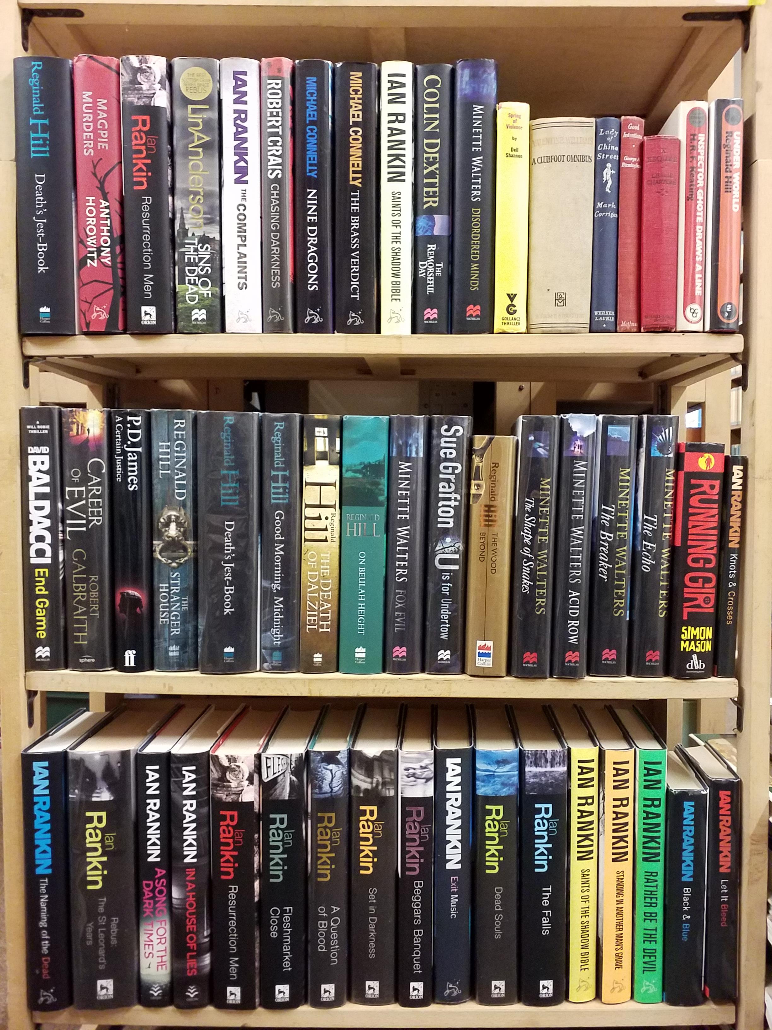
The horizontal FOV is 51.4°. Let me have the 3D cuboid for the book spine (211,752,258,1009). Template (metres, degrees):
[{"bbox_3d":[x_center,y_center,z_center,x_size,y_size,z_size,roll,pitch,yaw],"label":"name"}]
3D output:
[{"bbox_3d":[-0.136,0.330,0.810,0.042,0.240,0.156,0,3,1],"label":"book spine"}]

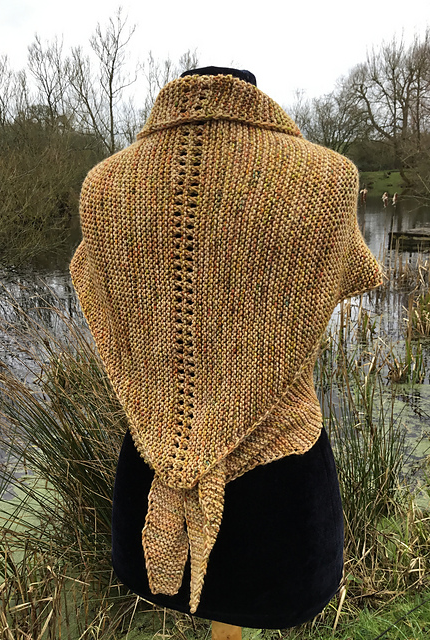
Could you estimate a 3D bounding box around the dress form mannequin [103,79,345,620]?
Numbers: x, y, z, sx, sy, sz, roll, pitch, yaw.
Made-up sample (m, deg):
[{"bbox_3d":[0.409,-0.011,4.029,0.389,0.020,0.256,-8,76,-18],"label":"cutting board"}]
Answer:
[{"bbox_3d":[0.017,0.042,0.833,0.370,0.760,0.260,2,11,15],"label":"dress form mannequin"}]

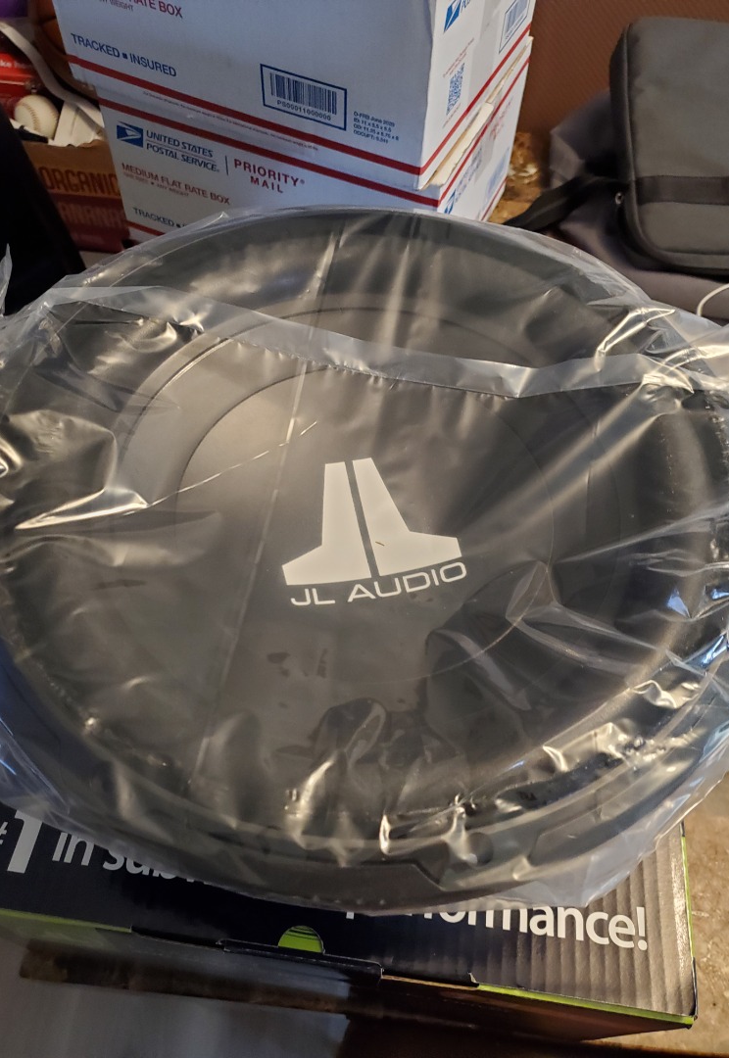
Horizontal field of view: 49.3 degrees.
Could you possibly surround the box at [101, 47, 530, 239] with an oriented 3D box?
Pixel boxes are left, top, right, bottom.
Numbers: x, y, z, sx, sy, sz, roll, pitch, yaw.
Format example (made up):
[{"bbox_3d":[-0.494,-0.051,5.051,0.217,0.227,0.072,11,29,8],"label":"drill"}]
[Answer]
[{"bbox_3d":[-0.035,-0.338,0.698,0.286,0.147,0.220,21,59,11],"label":"box"}]

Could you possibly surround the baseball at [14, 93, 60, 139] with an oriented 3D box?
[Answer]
[{"bbox_3d":[-0.571,-0.716,1.390,0.074,0.074,0.074,0,58,-2],"label":"baseball"}]

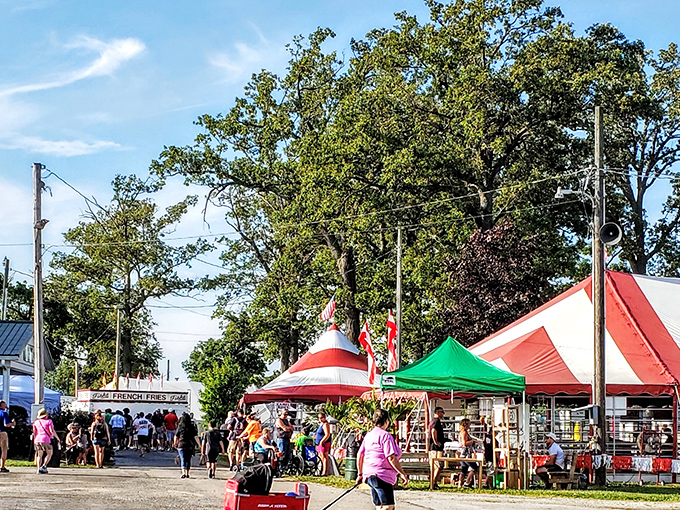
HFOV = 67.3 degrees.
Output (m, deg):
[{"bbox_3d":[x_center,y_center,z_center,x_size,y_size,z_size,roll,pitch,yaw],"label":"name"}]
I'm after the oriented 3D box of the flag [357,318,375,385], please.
[{"bbox_3d":[0.752,2.768,14.500,0.500,1.750,0.250,-2,-10,11],"label":"flag"}]

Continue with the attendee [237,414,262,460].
[{"bbox_3d":[-2.516,5.144,14.200,0.680,1.560,0.550,2,-10,-14],"label":"attendee"}]

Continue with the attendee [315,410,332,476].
[{"bbox_3d":[-0.430,4.935,13.300,0.400,1.640,0.460,3,-10,-21],"label":"attendee"}]

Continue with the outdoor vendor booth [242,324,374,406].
[{"bbox_3d":[-0.137,5.209,20.000,5.300,4.900,5.300,-9,-13,42],"label":"outdoor vendor booth"}]

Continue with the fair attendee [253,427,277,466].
[{"bbox_3d":[-1.913,5.027,13.200,0.720,1.170,0.550,-2,-9,12],"label":"fair attendee"}]

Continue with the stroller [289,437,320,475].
[{"bbox_3d":[-0.911,5.274,13.300,0.680,0.970,0.950,5,-11,-30],"label":"stroller"}]

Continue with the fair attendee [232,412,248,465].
[{"bbox_3d":[-2.918,5.383,14.900,0.550,1.740,0.500,3,-10,-20],"label":"fair attendee"}]

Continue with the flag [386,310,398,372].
[{"bbox_3d":[1.536,2.570,15.000,0.360,1.850,0.250,-1,-9,9],"label":"flag"}]

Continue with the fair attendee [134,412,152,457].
[{"bbox_3d":[-7.541,6.889,19.600,0.600,1.730,0.500,2,-10,-14],"label":"fair attendee"}]

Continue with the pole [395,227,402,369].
[{"bbox_3d":[2.520,3.597,22.000,0.220,9.600,0.220,0,-9,0],"label":"pole"}]

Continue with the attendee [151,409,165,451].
[{"bbox_3d":[-7.862,7.530,22.000,0.560,1.750,0.380,1,-9,-9],"label":"attendee"}]

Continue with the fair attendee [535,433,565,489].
[{"bbox_3d":[4.564,4.488,11.100,0.680,1.210,0.500,-1,-9,9],"label":"fair attendee"}]

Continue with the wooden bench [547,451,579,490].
[{"bbox_3d":[4.716,4.557,10.800,0.720,0.860,1.300,-2,-10,11],"label":"wooden bench"}]

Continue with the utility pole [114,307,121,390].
[{"bbox_3d":[-14.793,7.490,34.000,0.280,8.200,0.280,3,-10,-17],"label":"utility pole"}]

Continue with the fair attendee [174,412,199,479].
[{"bbox_3d":[-3.852,4.812,12.900,0.560,1.660,0.420,3,-9,-17],"label":"fair attendee"}]

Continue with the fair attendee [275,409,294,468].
[{"bbox_3d":[-1.456,4.907,13.400,0.430,1.740,0.530,-7,-12,36],"label":"fair attendee"}]

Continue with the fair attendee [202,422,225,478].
[{"bbox_3d":[-3.221,4.913,12.900,0.540,1.460,0.400,2,-9,-14],"label":"fair attendee"}]

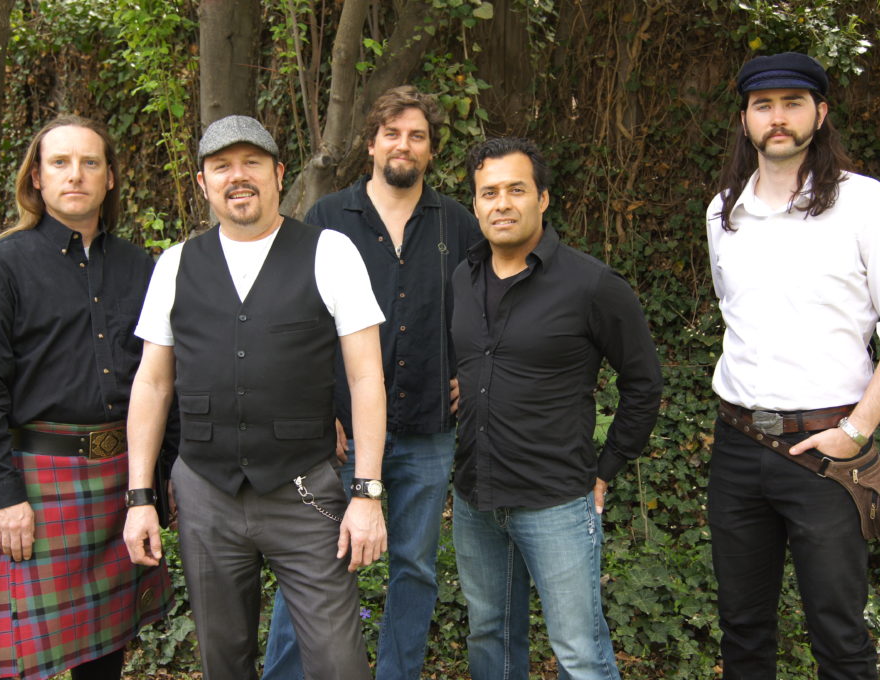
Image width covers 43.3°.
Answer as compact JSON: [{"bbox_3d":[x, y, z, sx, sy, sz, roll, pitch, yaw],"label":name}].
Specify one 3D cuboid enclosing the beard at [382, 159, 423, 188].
[{"bbox_3d":[-0.090,-0.401,2.670,0.098,0.075,0.070,-1,5,-6],"label":"beard"}]

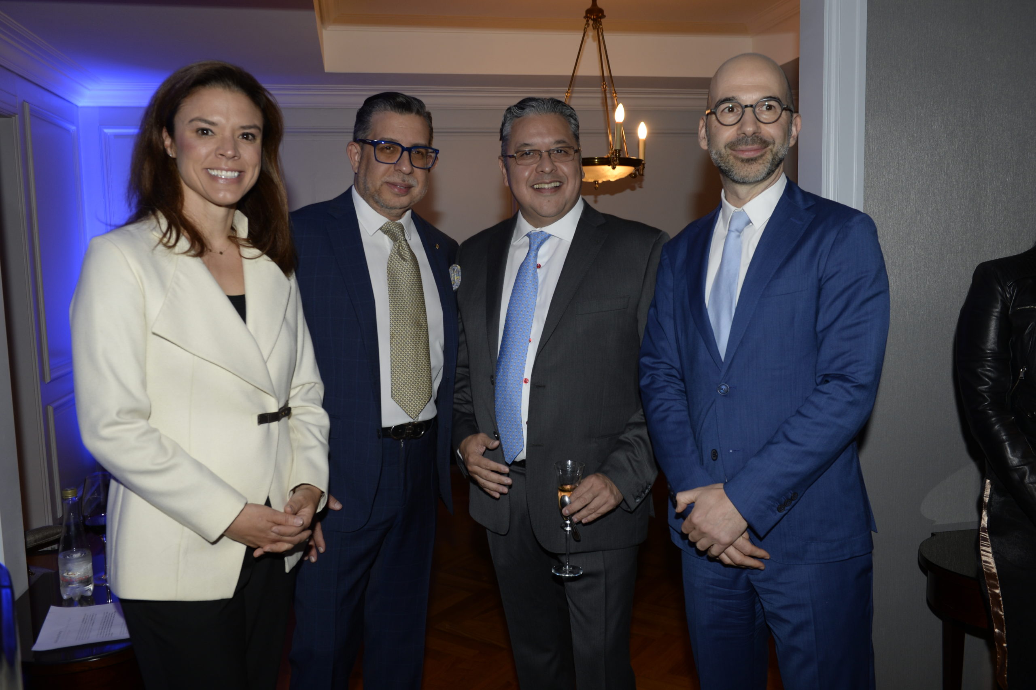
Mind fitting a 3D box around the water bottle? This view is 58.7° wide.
[{"bbox_3d":[-0.895,0.399,1.853,0.068,0.223,0.068,-4,7,-26],"label":"water bottle"}]

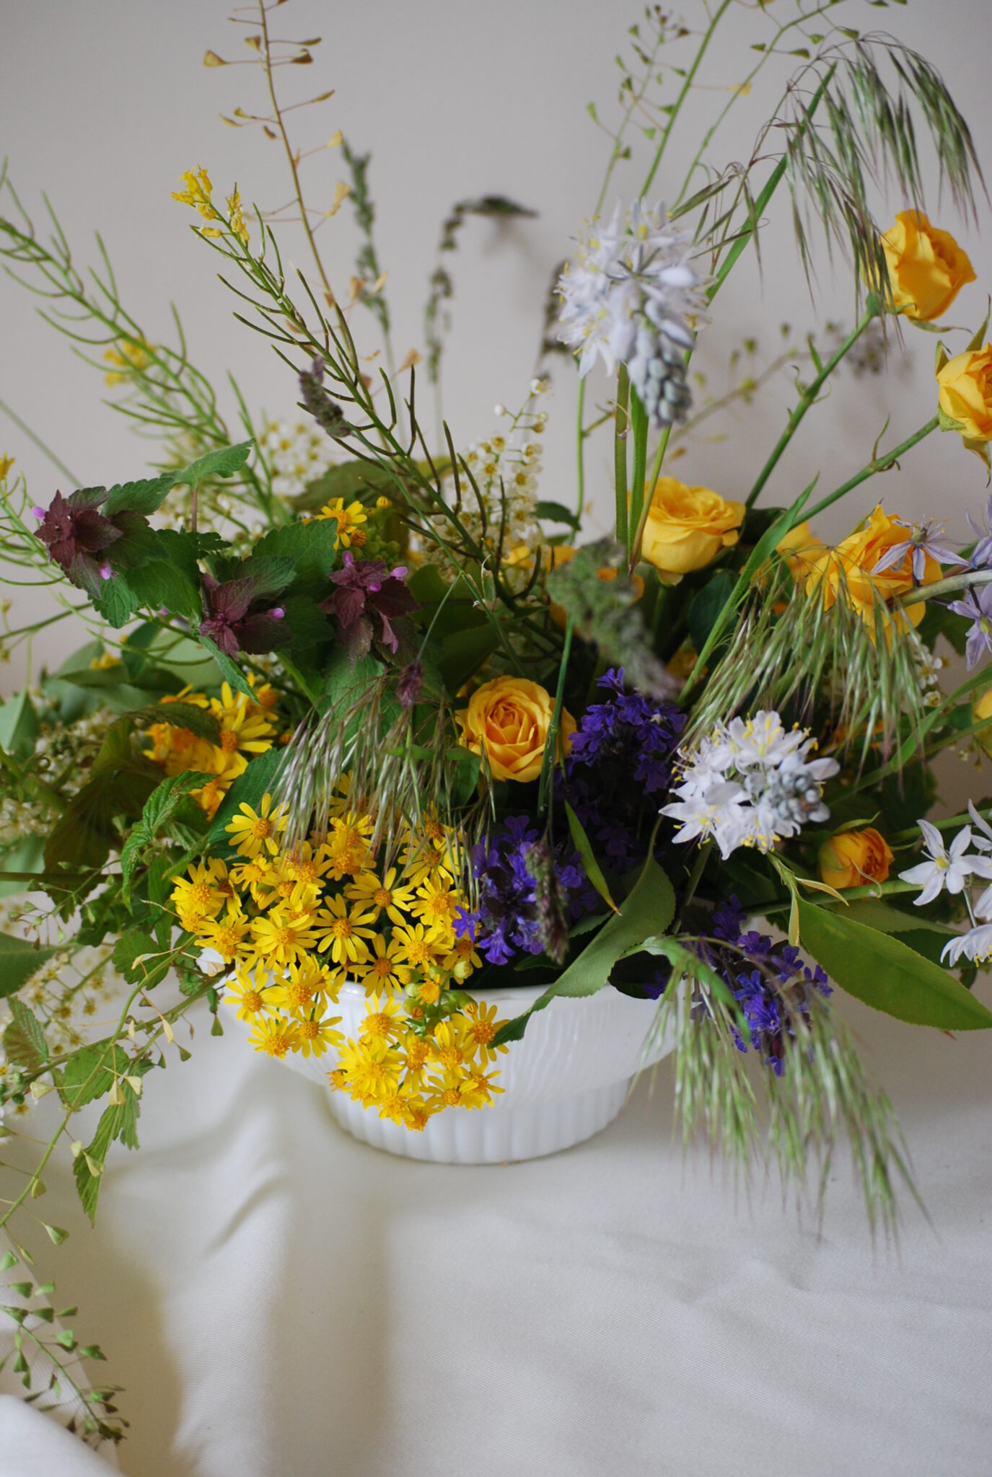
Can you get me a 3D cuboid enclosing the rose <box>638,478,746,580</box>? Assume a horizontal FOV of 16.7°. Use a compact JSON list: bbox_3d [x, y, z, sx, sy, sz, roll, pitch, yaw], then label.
[{"bbox_3d":[0.069,-0.075,1.195,0.038,0.036,0.037,6,28,-1],"label":"rose"}]

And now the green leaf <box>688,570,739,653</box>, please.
[{"bbox_3d":[0.077,-0.045,1.200,0.020,0.029,0.007,6,-17,11],"label":"green leaf"}]

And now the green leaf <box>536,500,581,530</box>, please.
[{"bbox_3d":[0.022,-0.078,1.180,0.016,0.011,0.013,-3,15,-11],"label":"green leaf"}]

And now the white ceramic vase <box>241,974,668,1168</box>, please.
[{"bbox_3d":[-0.008,0.097,1.210,0.190,0.078,0.186,0,14,0],"label":"white ceramic vase"}]

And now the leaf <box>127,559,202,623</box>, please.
[{"bbox_3d":[-0.112,-0.050,1.135,0.027,0.007,0.019,26,57,10],"label":"leaf"}]

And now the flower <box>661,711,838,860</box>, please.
[{"bbox_3d":[0.080,0.015,1.060,0.055,0.047,0.048,-6,16,-20],"label":"flower"}]

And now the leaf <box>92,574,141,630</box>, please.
[{"bbox_3d":[-0.127,-0.046,1.125,0.016,0.020,0.006,-8,-23,-10],"label":"leaf"}]

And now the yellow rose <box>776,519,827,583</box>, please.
[{"bbox_3d":[0.105,-0.064,1.160,0.021,0.023,0.022,-2,15,-6],"label":"yellow rose"}]

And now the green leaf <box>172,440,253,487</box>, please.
[{"bbox_3d":[-0.096,-0.093,1.140,0.029,0.009,0.018,-24,37,-3],"label":"green leaf"}]

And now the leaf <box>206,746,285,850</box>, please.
[{"bbox_3d":[-0.080,0.019,1.080,0.022,0.041,0.010,40,6,16],"label":"leaf"}]

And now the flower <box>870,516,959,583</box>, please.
[{"bbox_3d":[0.138,-0.062,1.110,0.029,0.022,0.021,0,15,0],"label":"flower"}]

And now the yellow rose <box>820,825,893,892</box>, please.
[{"bbox_3d":[0.117,0.039,1.100,0.025,0.022,0.022,14,20,42],"label":"yellow rose"}]

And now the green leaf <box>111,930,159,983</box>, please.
[{"bbox_3d":[-0.122,0.074,1.140,0.016,0.020,0.006,-6,-26,-3],"label":"green leaf"}]

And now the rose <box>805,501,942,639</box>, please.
[{"bbox_3d":[0.130,-0.058,1.165,0.046,0.046,0.042,-6,15,-21],"label":"rose"}]

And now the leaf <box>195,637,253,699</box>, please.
[{"bbox_3d":[-0.089,-0.023,1.110,0.020,0.021,0.014,-7,16,-24],"label":"leaf"}]

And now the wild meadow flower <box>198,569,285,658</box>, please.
[{"bbox_3d":[-0.083,-0.041,1.115,0.030,0.028,0.027,3,14,11],"label":"wild meadow flower"}]

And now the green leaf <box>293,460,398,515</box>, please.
[{"bbox_3d":[-0.053,-0.091,1.210,0.037,0.009,0.028,-5,37,-7],"label":"green leaf"}]

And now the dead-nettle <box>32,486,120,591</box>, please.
[{"bbox_3d":[-0.139,-0.066,1.120,0.029,0.033,0.020,-16,-26,15],"label":"dead-nettle"}]

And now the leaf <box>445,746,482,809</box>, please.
[{"bbox_3d":[-0.011,0.013,1.100,0.014,0.021,0.010,-3,15,-11],"label":"leaf"}]

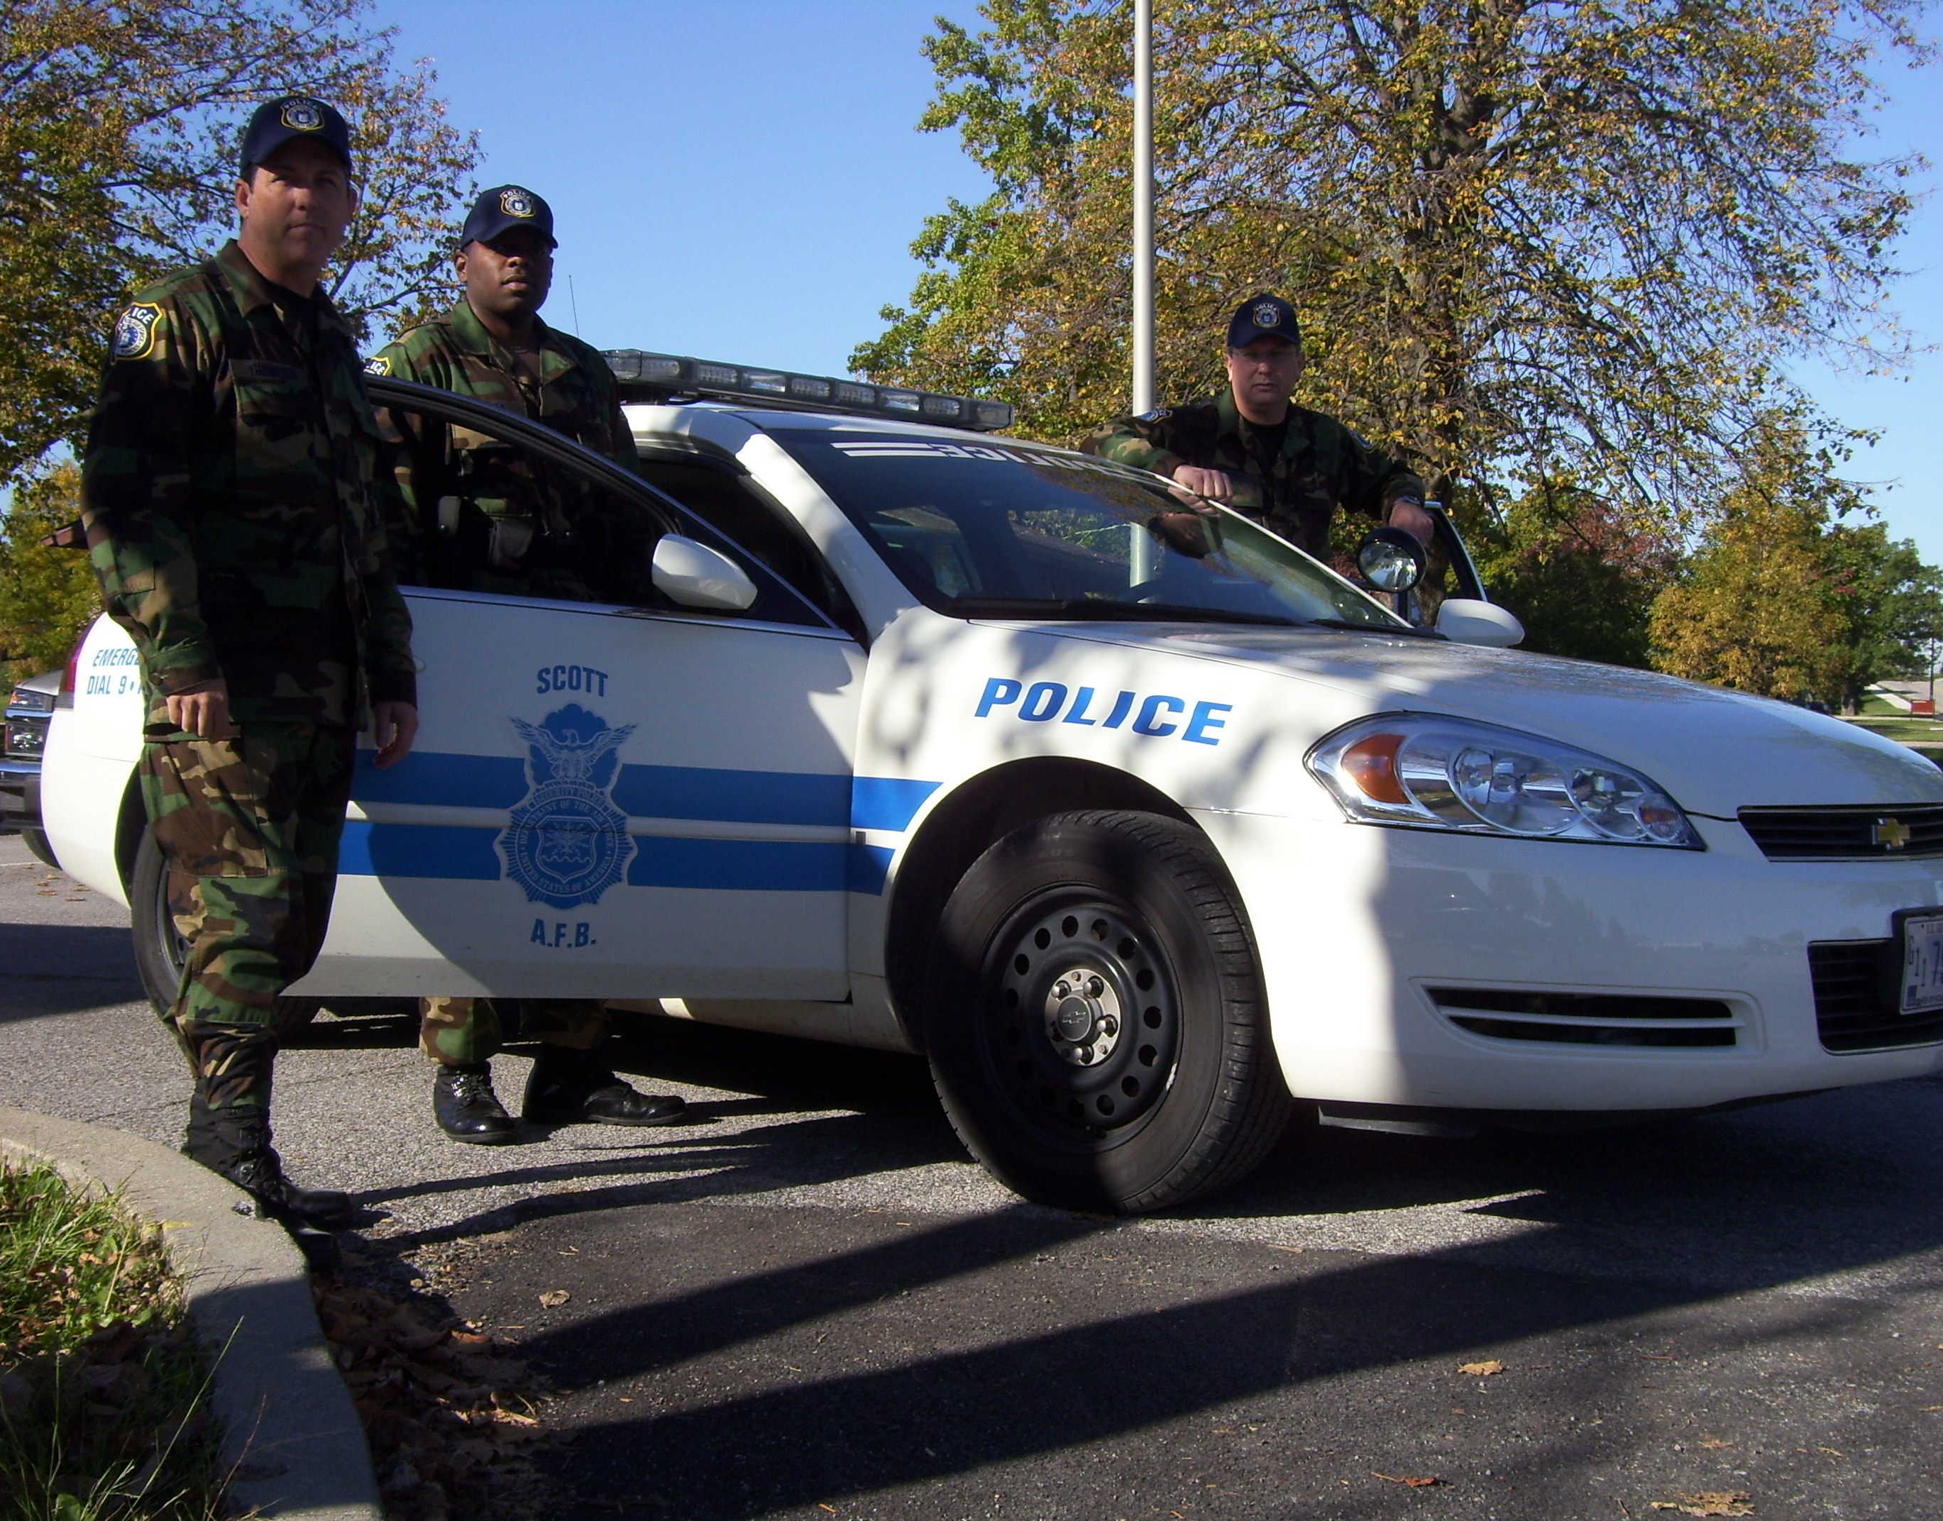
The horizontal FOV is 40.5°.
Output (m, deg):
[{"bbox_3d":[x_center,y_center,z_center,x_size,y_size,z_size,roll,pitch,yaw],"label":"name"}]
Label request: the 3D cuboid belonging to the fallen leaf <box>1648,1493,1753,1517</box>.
[{"bbox_3d":[0.766,0.778,2.765,0.108,0.013,0.062,0,1,0],"label":"fallen leaf"}]

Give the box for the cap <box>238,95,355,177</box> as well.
[{"bbox_3d":[-1.049,-0.973,4.090,0.178,0.137,0.260,0,1,-22],"label":"cap"}]

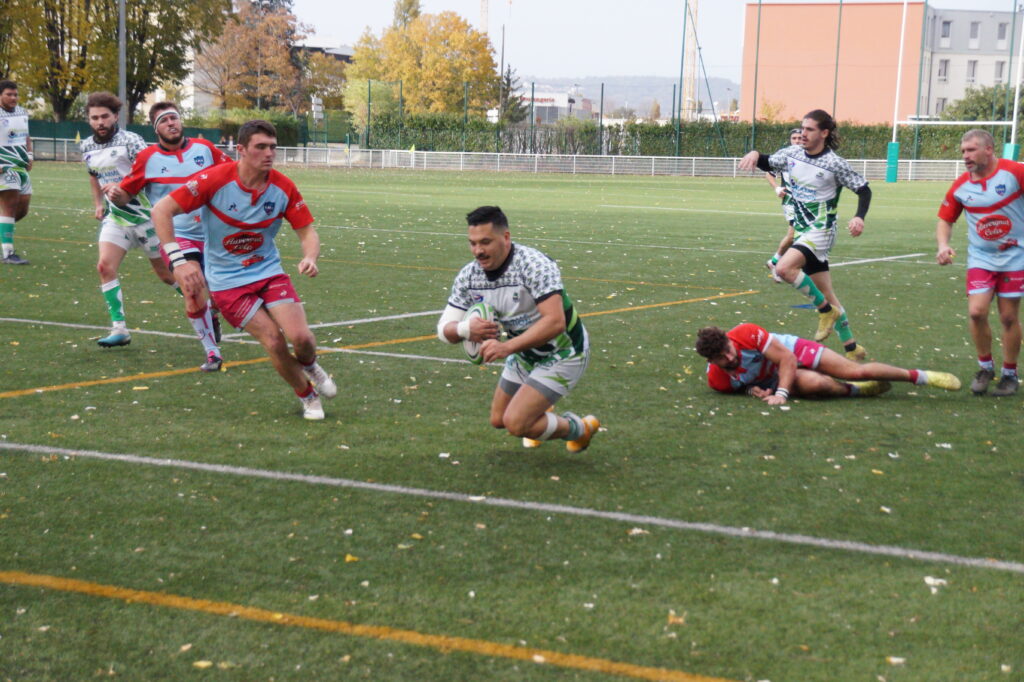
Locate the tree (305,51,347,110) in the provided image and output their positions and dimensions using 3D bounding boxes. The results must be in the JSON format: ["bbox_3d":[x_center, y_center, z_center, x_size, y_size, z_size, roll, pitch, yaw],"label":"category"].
[{"bbox_3d":[-13.048,-16.495,150.000,4.200,7.600,4.200,2,5,0],"label":"tree"}]

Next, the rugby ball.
[{"bbox_3d":[-0.148,-0.033,10.000,0.190,0.290,0.190,2,-2,0],"label":"rugby ball"}]

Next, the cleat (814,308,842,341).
[{"bbox_3d":[2.234,-0.124,15.100,0.105,0.280,0.120,18,-18,40],"label":"cleat"}]

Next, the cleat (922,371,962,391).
[{"bbox_3d":[2.809,0.258,13.900,0.285,0.115,0.105,14,40,35],"label":"cleat"}]

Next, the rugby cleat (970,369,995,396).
[{"bbox_3d":[3.137,0.270,14.220,0.105,0.120,0.285,9,13,28],"label":"rugby cleat"}]

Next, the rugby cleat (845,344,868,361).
[{"bbox_3d":[2.425,0.117,15.100,0.105,0.120,0.280,6,49,37],"label":"rugby cleat"}]

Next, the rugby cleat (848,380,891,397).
[{"bbox_3d":[2.343,0.306,13.900,0.285,0.100,0.115,0,-29,-18],"label":"rugby cleat"}]

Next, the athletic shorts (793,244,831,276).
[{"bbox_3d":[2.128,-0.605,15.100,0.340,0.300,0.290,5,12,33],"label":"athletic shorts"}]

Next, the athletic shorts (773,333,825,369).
[{"bbox_3d":[1.850,0.138,13.720,0.320,0.370,0.260,6,10,-13],"label":"athletic shorts"}]

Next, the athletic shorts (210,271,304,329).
[{"bbox_3d":[-1.398,-0.248,11.620,0.460,0.400,0.360,-10,12,-20],"label":"athletic shorts"}]

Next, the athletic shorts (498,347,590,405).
[{"bbox_3d":[0.163,0.167,10.350,0.400,0.310,0.360,6,27,36],"label":"athletic shorts"}]

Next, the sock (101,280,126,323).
[{"bbox_3d":[-2.794,-0.270,14.950,0.120,0.290,0.130,-12,6,24],"label":"sock"}]

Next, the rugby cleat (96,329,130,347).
[{"bbox_3d":[-2.697,-0.024,14.450,0.100,0.120,0.280,8,8,44],"label":"rugby cleat"}]

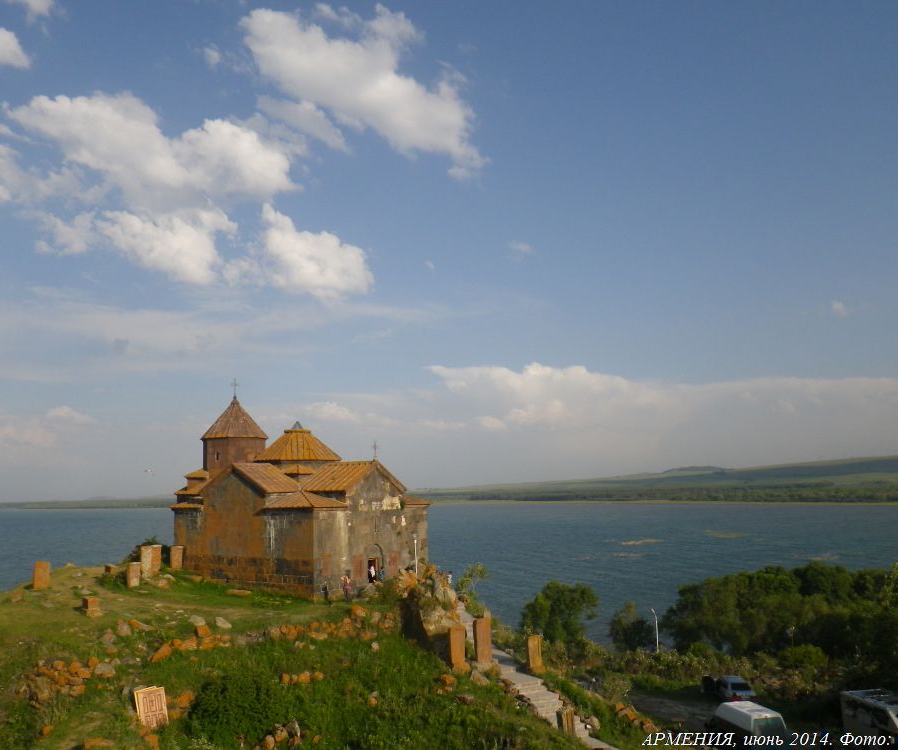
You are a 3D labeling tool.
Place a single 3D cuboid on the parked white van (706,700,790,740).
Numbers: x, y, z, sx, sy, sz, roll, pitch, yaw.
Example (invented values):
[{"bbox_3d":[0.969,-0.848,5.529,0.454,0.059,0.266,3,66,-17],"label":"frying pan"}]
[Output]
[{"bbox_3d":[14.085,17.014,38.974,1.900,2.200,4.800,2,-9,-14],"label":"parked white van"}]

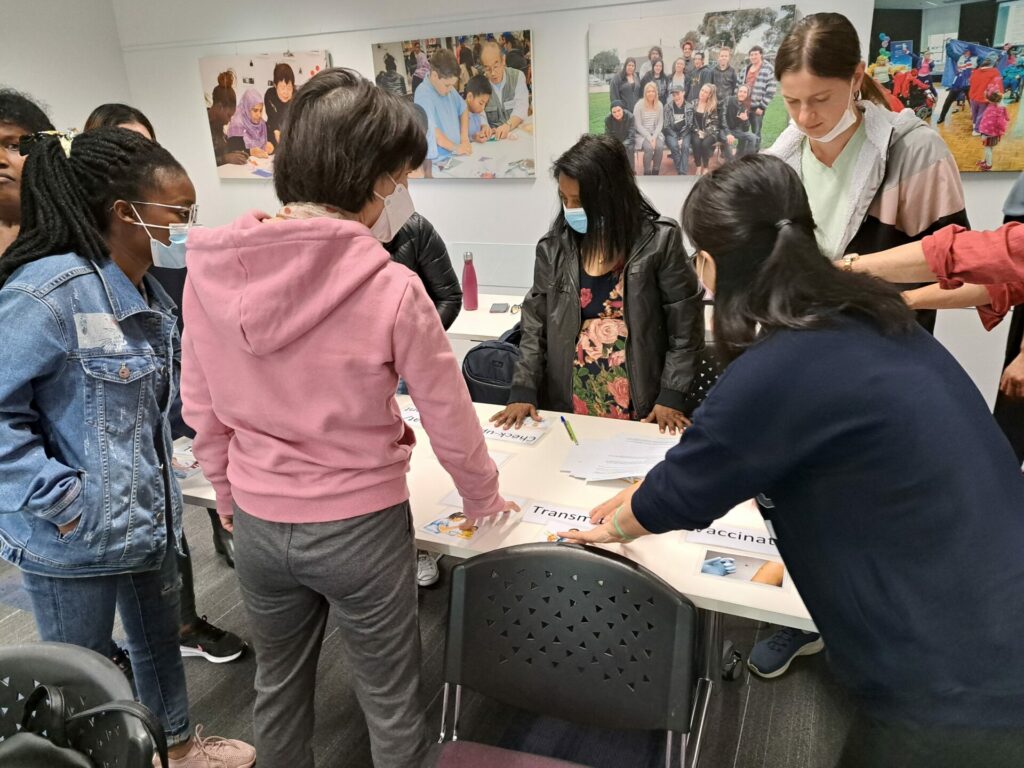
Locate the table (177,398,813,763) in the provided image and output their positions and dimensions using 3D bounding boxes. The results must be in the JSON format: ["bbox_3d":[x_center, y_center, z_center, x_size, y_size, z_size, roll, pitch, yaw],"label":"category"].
[{"bbox_3d":[-0.130,0.541,1.987,1.780,0.730,0.729,6,23,20],"label":"table"}]

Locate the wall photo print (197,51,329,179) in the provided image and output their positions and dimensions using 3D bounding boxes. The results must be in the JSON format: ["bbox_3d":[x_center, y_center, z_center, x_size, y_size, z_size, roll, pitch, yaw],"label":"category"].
[{"bbox_3d":[-1.227,-1.367,3.646,0.790,0.597,0.035,6,23,21],"label":"wall photo print"}]

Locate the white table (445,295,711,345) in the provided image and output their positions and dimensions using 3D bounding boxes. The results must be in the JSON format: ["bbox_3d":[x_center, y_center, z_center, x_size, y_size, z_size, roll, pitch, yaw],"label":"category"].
[{"bbox_3d":[0.343,0.074,3.135,1.650,0.730,0.627,6,23,21],"label":"white table"}]

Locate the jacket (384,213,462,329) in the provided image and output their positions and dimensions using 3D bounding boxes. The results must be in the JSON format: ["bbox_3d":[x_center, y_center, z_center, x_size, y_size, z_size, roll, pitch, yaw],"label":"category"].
[{"bbox_3d":[-0.391,-0.295,2.436,0.520,0.620,0.340,6,23,20],"label":"jacket"}]

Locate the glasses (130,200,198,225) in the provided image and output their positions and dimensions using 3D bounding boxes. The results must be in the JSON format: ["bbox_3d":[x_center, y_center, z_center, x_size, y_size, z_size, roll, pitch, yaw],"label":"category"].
[{"bbox_3d":[-0.723,-0.354,1.452,0.140,0.047,0.140,-3,20,-24],"label":"glasses"}]

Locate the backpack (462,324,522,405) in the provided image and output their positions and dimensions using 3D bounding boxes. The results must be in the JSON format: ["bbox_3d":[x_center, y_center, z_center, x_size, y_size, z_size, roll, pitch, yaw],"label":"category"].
[{"bbox_3d":[-0.025,0.006,2.575,0.310,0.420,0.200,6,23,20],"label":"backpack"}]

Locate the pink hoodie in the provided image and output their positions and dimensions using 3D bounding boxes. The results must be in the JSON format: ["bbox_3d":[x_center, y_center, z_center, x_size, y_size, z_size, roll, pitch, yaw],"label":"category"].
[{"bbox_3d":[-0.353,0.005,1.331,0.530,0.660,0.400,6,23,20],"label":"pink hoodie"}]

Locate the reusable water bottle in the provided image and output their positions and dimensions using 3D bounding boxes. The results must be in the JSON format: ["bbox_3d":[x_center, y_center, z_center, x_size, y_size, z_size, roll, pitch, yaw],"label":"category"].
[{"bbox_3d":[-0.192,-0.472,3.225,0.073,0.262,0.073,-2,21,1],"label":"reusable water bottle"}]

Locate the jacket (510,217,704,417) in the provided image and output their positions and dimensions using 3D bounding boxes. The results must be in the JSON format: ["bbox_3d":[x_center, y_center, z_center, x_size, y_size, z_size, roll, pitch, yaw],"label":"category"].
[{"bbox_3d":[0.287,-0.183,2.175,0.570,0.630,0.350,6,23,20],"label":"jacket"}]

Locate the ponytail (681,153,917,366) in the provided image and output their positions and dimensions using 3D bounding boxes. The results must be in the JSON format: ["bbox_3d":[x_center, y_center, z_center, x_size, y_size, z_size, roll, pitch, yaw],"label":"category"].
[{"bbox_3d":[0.440,-0.194,1.090,0.240,0.290,0.310,-9,22,-17],"label":"ponytail"}]

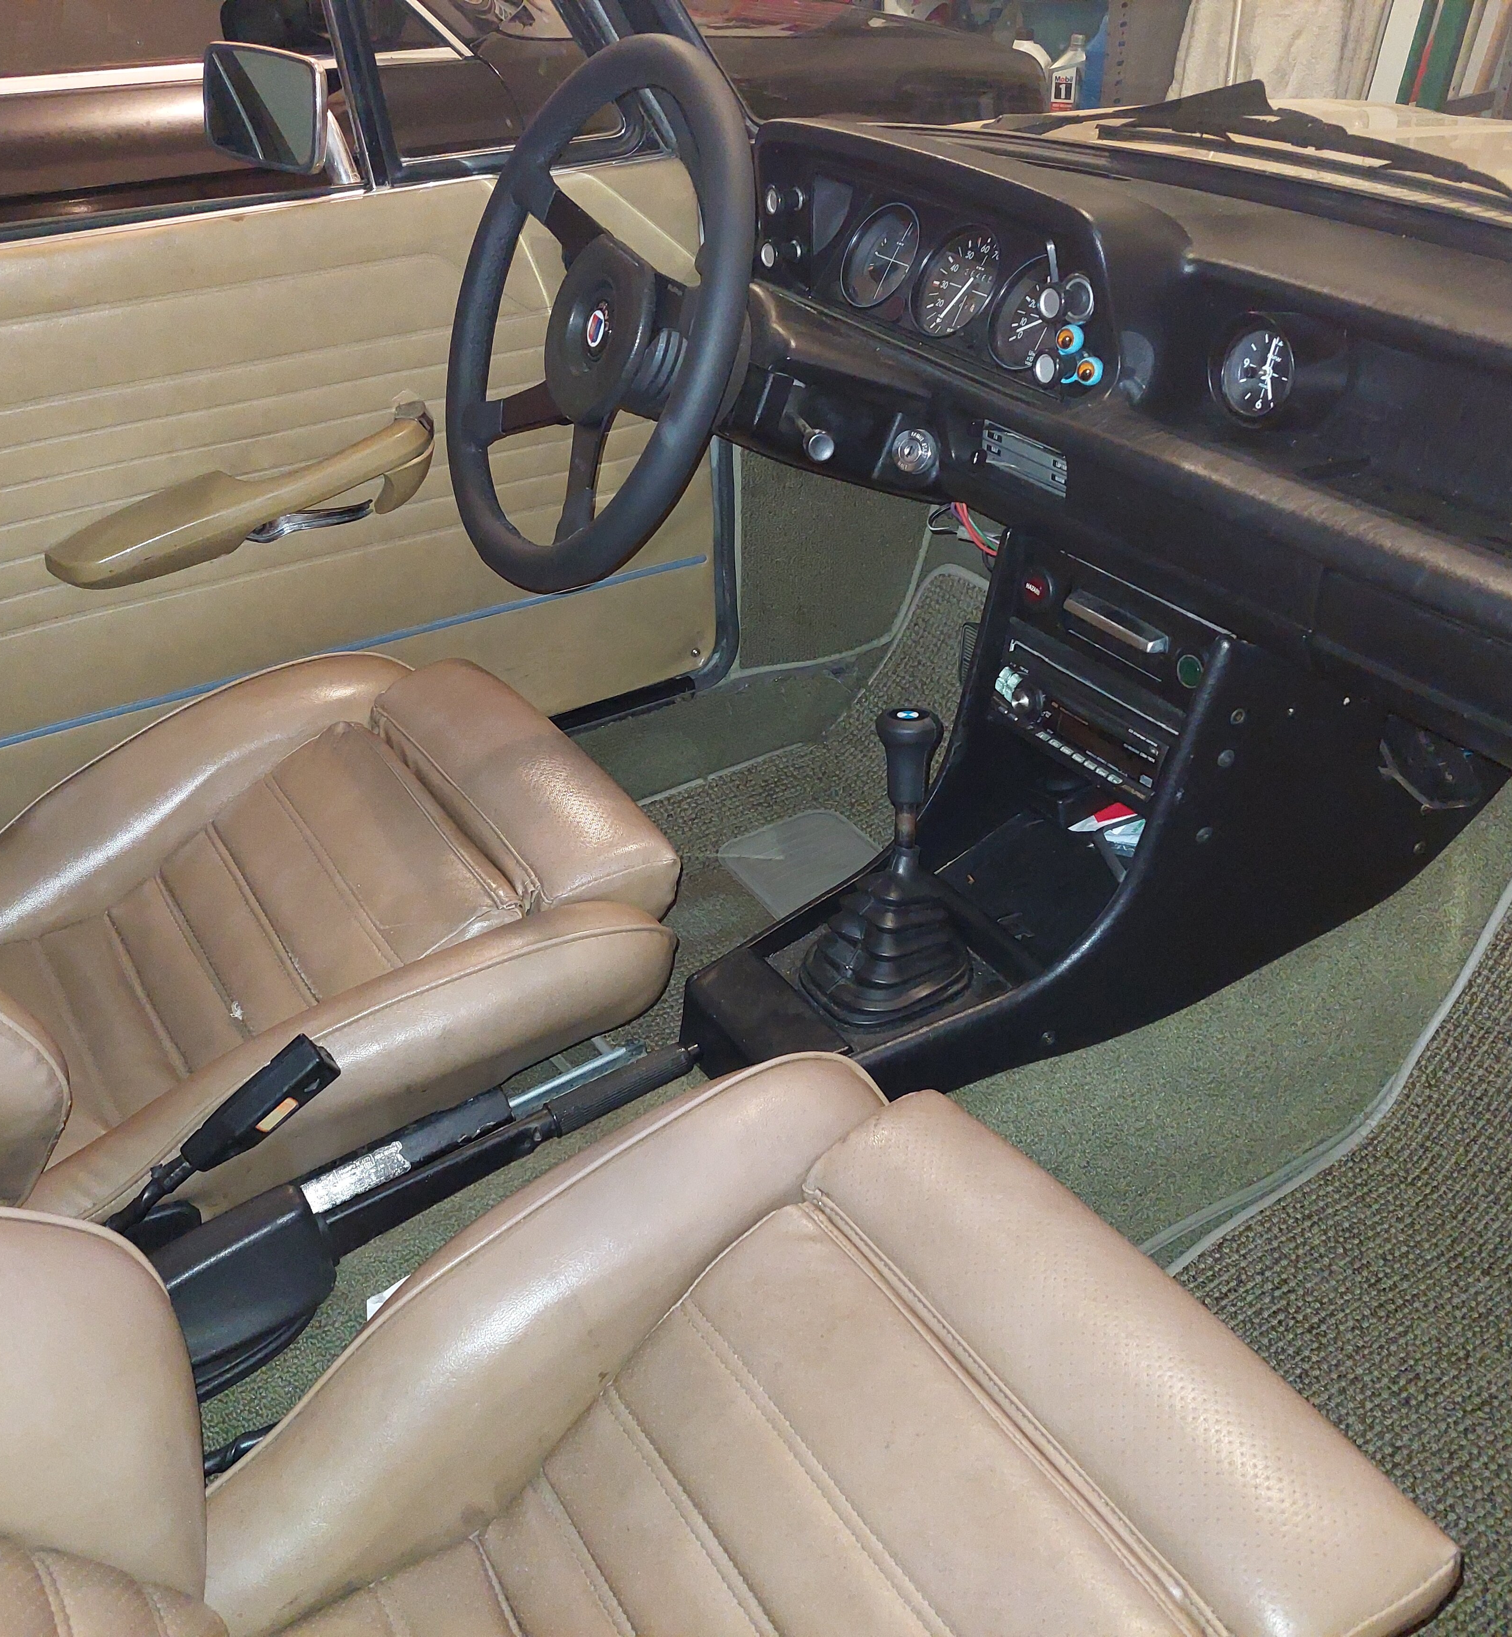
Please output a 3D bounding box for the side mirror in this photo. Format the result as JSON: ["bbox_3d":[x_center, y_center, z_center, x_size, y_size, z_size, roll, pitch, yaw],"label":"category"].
[{"bbox_3d":[-0.427,-0.635,1.353,0.130,0.092,0.050,15,29,23],"label":"side mirror"}]

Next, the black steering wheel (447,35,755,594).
[{"bbox_3d":[-0.105,-0.351,1.087,0.085,0.387,0.387,6,24,-38],"label":"black steering wheel"}]

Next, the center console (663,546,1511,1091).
[{"bbox_3d":[0.283,-0.037,1.175,0.730,0.360,0.225,-21,38,-26],"label":"center console"}]

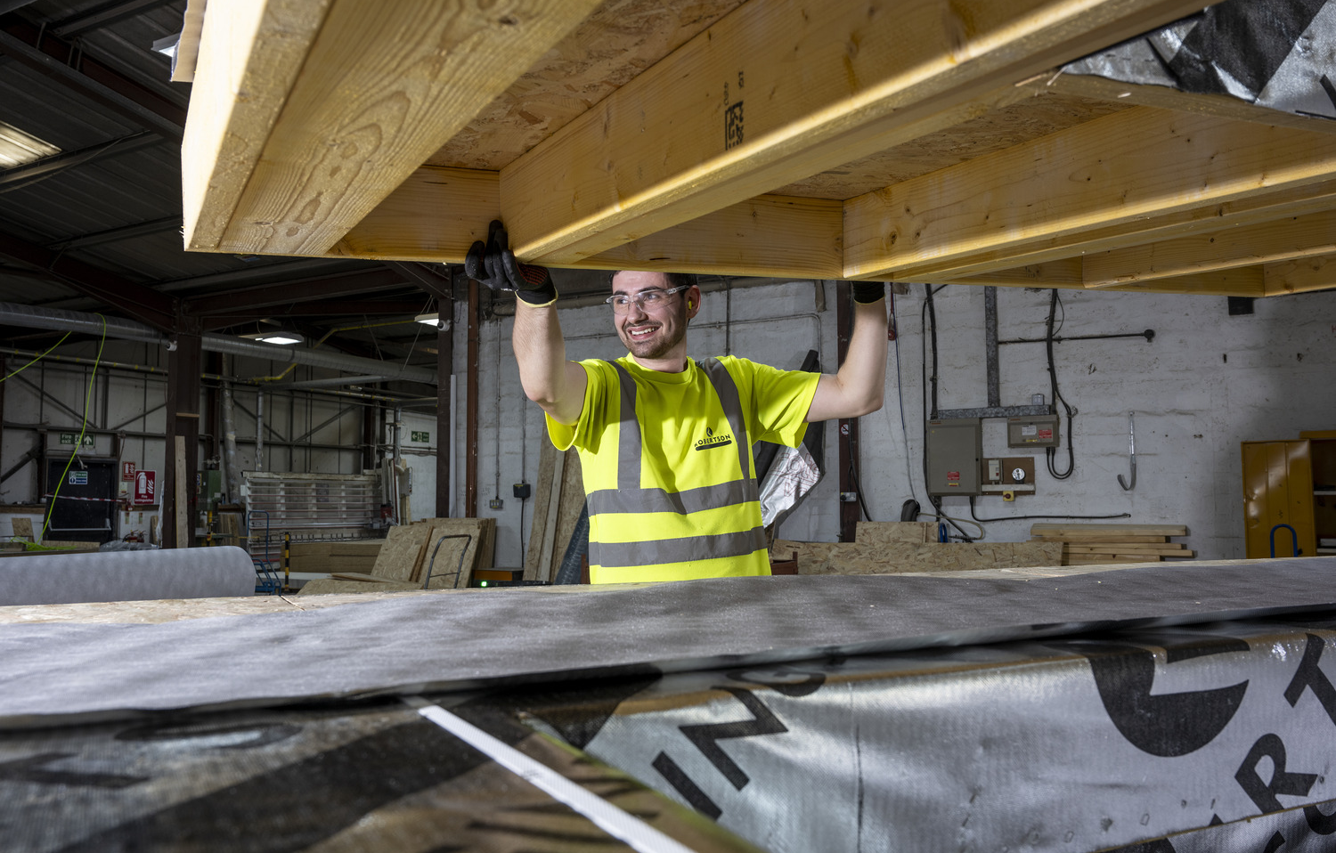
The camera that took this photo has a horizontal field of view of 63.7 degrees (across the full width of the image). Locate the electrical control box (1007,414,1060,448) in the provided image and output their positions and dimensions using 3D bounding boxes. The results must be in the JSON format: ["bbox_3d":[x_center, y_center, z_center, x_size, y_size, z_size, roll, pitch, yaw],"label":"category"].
[{"bbox_3d":[2.928,0.051,8.606,0.373,0.246,0.120,-3,-5,28],"label":"electrical control box"}]

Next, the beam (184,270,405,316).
[{"bbox_3d":[-4.401,-1.622,12.908,3.999,0.210,0.130,-3,-5,28],"label":"beam"}]

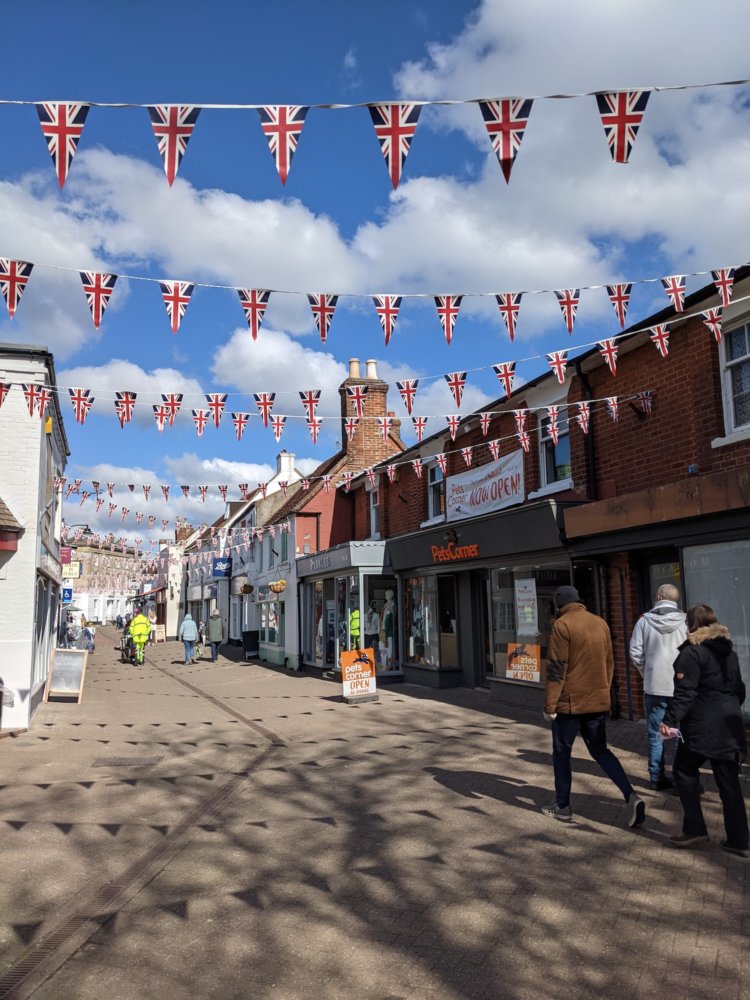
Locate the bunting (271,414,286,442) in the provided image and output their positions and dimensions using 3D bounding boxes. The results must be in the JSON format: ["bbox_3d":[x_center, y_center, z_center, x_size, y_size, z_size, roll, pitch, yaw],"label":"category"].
[{"bbox_3d":[-1.030,-0.762,8.350,0.185,0.305,0.030,1,-8,-13],"label":"bunting"}]

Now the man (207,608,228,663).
[{"bbox_3d":[-5.191,4.435,25.592,0.580,1.740,0.420,2,-8,-18],"label":"man"}]

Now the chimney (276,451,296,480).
[{"bbox_3d":[-4.690,-1.676,41.265,0.850,1.450,0.800,2,-8,-19],"label":"chimney"}]

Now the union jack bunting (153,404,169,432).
[{"bbox_3d":[-2.203,-0.844,8.080,0.185,0.300,0.030,1,-8,-13],"label":"union jack bunting"}]

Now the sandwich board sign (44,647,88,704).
[{"bbox_3d":[-5.853,3.342,14.787,0.660,0.980,0.500,1,-8,-12],"label":"sandwich board sign"}]

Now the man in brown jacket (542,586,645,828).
[{"bbox_3d":[1.622,1.568,6.073,0.500,1.750,0.660,4,-10,-33],"label":"man in brown jacket"}]

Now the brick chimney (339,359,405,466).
[{"bbox_3d":[-0.309,-2.509,22.958,1.300,3.100,0.750,2,-8,-19],"label":"brick chimney"}]

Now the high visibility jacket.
[{"bbox_3d":[-7.488,4.086,24.800,0.660,0.860,0.380,1,-8,-17],"label":"high visibility jacket"}]

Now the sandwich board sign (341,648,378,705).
[{"bbox_3d":[-0.253,3.112,13.846,0.640,0.920,0.400,3,-9,-27],"label":"sandwich board sign"}]

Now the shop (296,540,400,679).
[{"bbox_3d":[-0.498,2.819,19.493,1.900,3.080,4.300,2,-8,-19],"label":"shop"}]

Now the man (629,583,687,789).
[{"bbox_3d":[2.539,1.678,7.079,0.530,1.780,0.420,1,-8,-15],"label":"man"}]

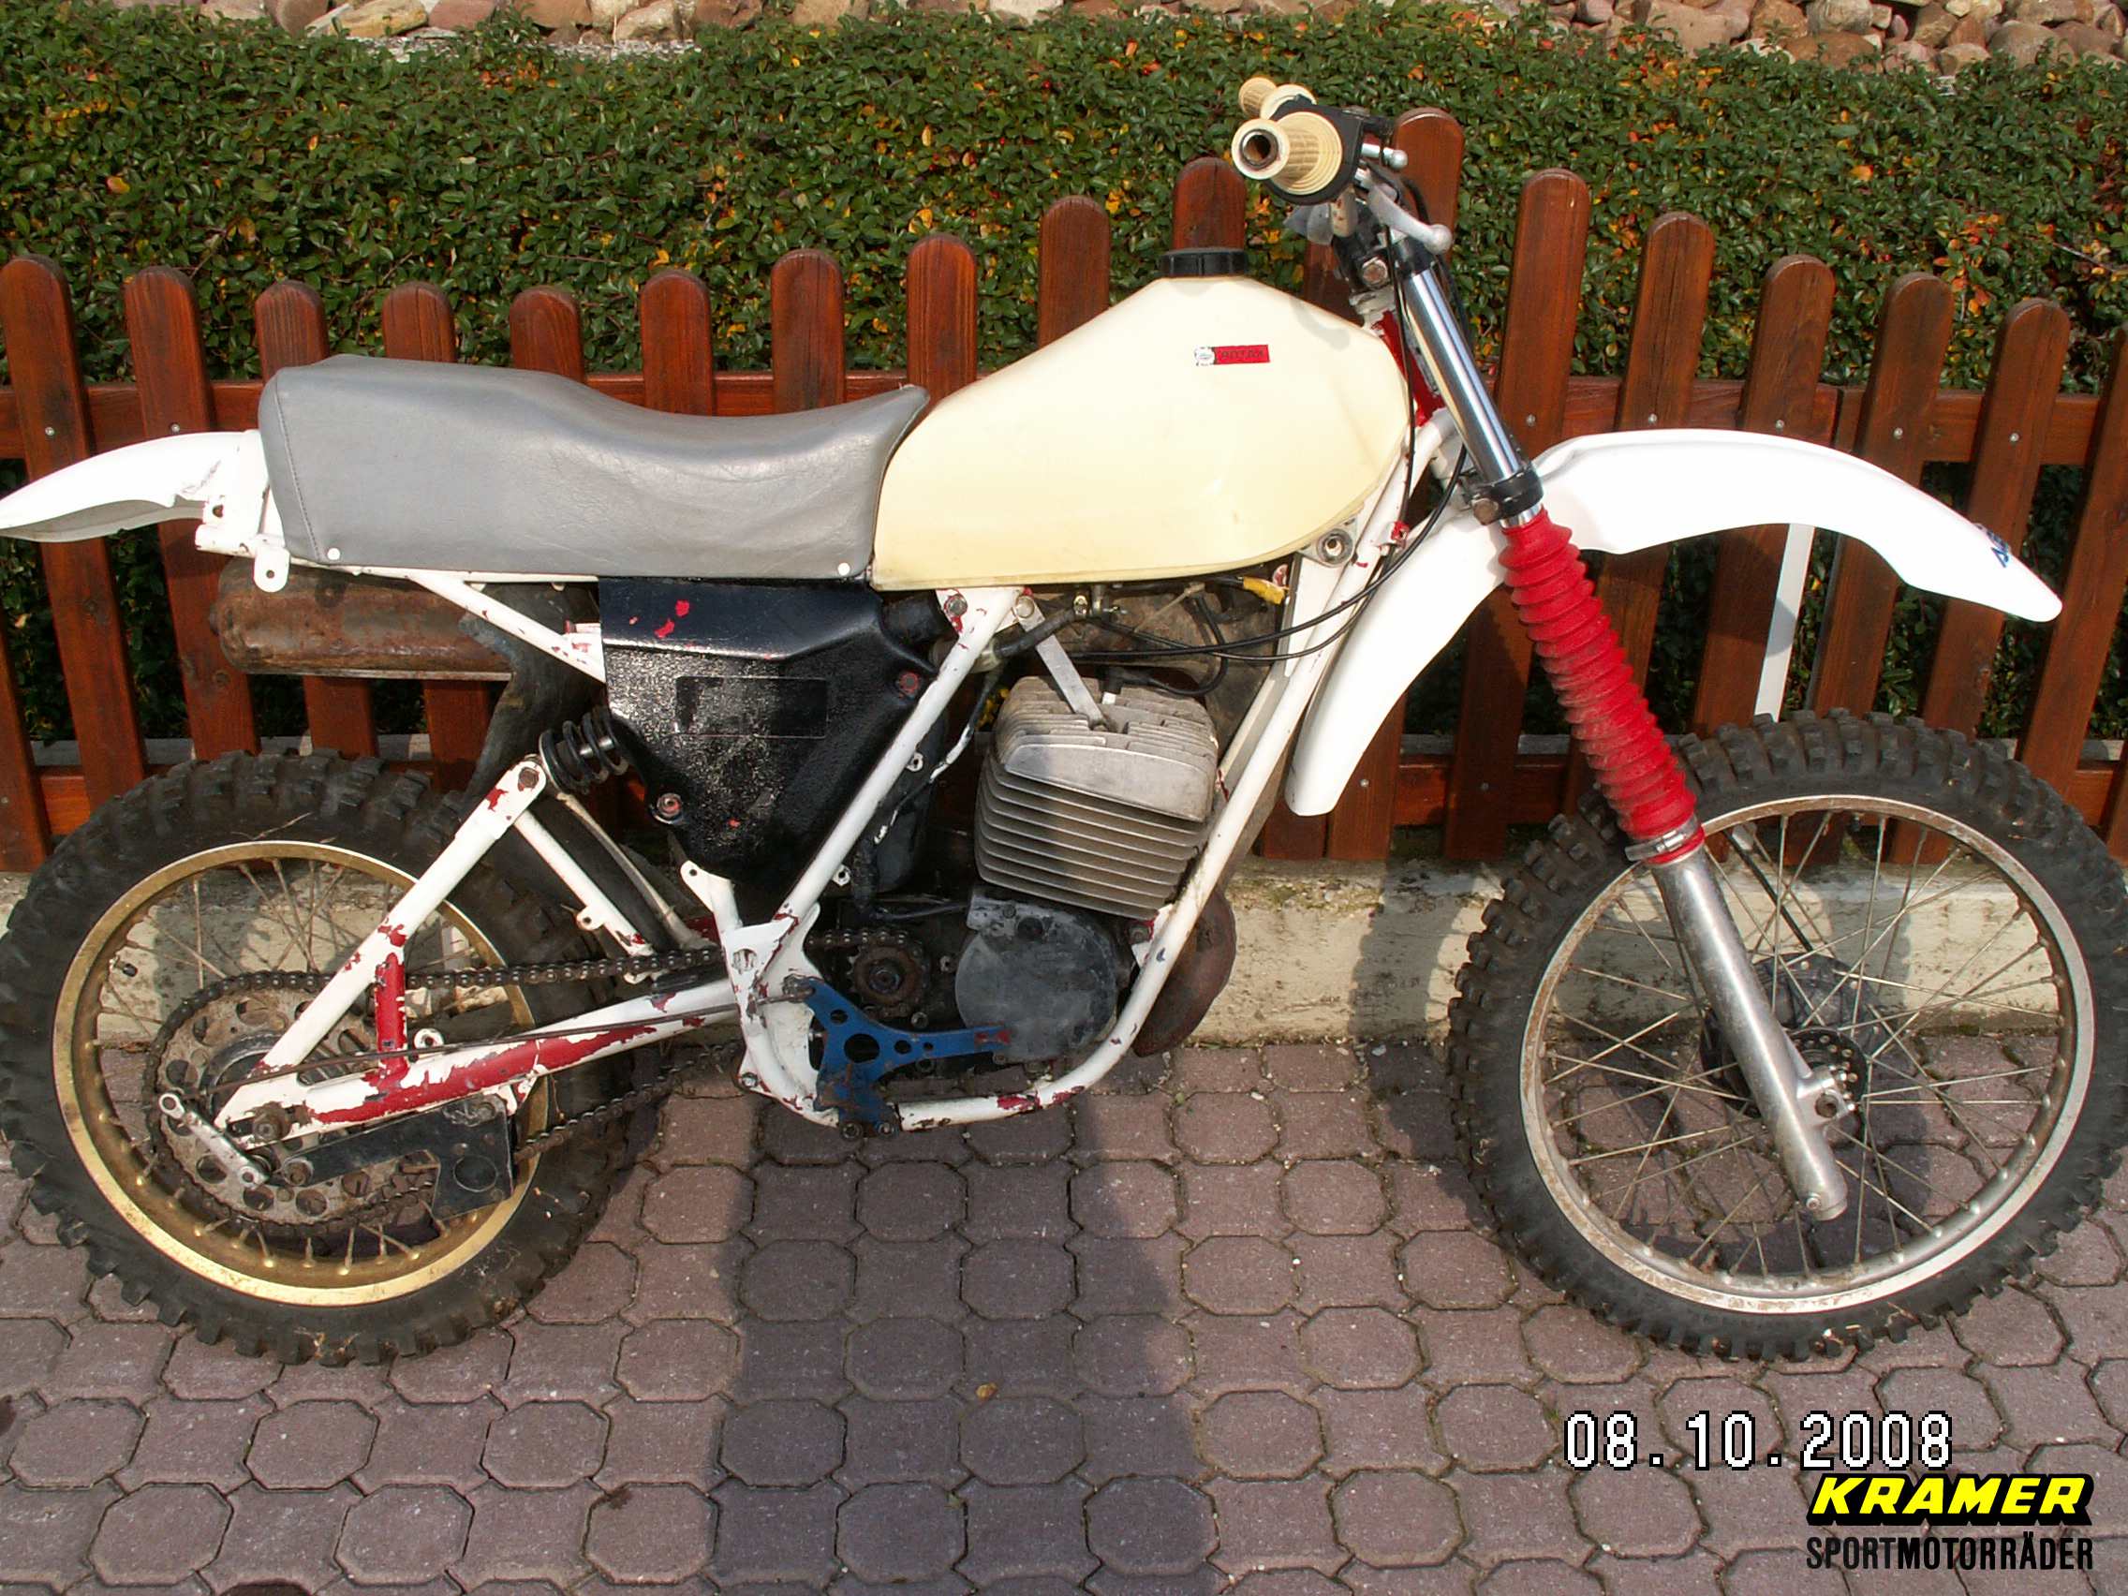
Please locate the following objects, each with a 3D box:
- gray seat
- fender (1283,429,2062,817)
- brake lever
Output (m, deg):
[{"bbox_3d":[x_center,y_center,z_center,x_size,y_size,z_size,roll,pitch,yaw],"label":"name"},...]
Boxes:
[{"bbox_3d":[-0.407,-0.298,1.917,0.570,0.180,0.220,0,17,-1],"label":"gray seat"},{"bbox_3d":[0.561,-0.165,1.981,0.725,0.342,0.150,0,17,1],"label":"fender"},{"bbox_3d":[0.245,-0.431,1.582,0.060,0.065,0.180,1,17,4],"label":"brake lever"}]

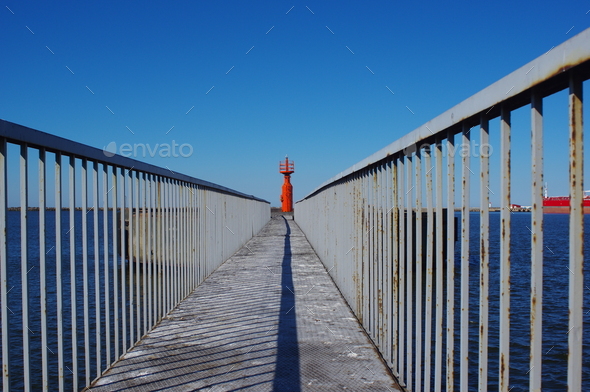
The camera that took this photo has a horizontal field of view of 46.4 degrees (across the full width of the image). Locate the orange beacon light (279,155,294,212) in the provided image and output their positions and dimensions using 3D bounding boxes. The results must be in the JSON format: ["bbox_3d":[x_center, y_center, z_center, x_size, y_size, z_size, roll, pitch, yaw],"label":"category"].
[{"bbox_3d":[-0.640,-1.050,58.000,1.260,4.880,1.260,0,-1,0],"label":"orange beacon light"}]

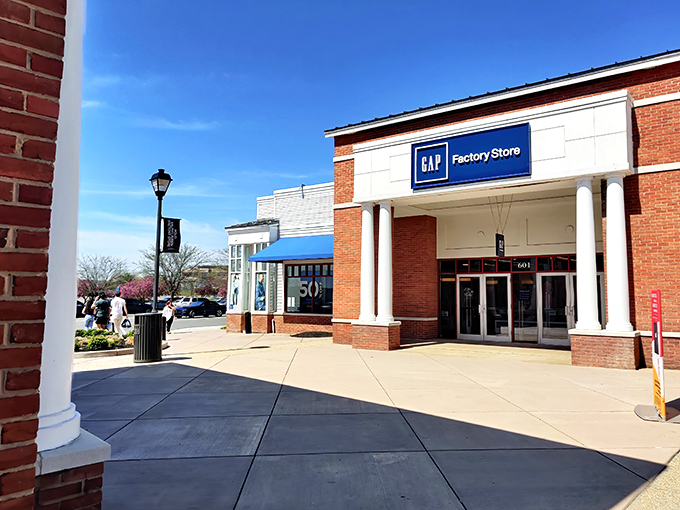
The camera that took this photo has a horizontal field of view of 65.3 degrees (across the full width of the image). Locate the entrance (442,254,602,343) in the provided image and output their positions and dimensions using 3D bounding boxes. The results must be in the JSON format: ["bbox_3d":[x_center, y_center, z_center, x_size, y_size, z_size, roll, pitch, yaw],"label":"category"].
[{"bbox_3d":[5.785,1.413,16.774,5.840,2.720,0.250,-3,-6,36],"label":"entrance"}]

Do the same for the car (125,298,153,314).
[{"bbox_3d":[-18.386,4.466,46.000,1.850,1.450,4.600,-2,-5,30],"label":"car"}]

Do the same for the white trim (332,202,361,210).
[{"bbox_3d":[0.261,-1.540,16.595,1.128,0.130,0.100,-3,-6,37],"label":"white trim"}]

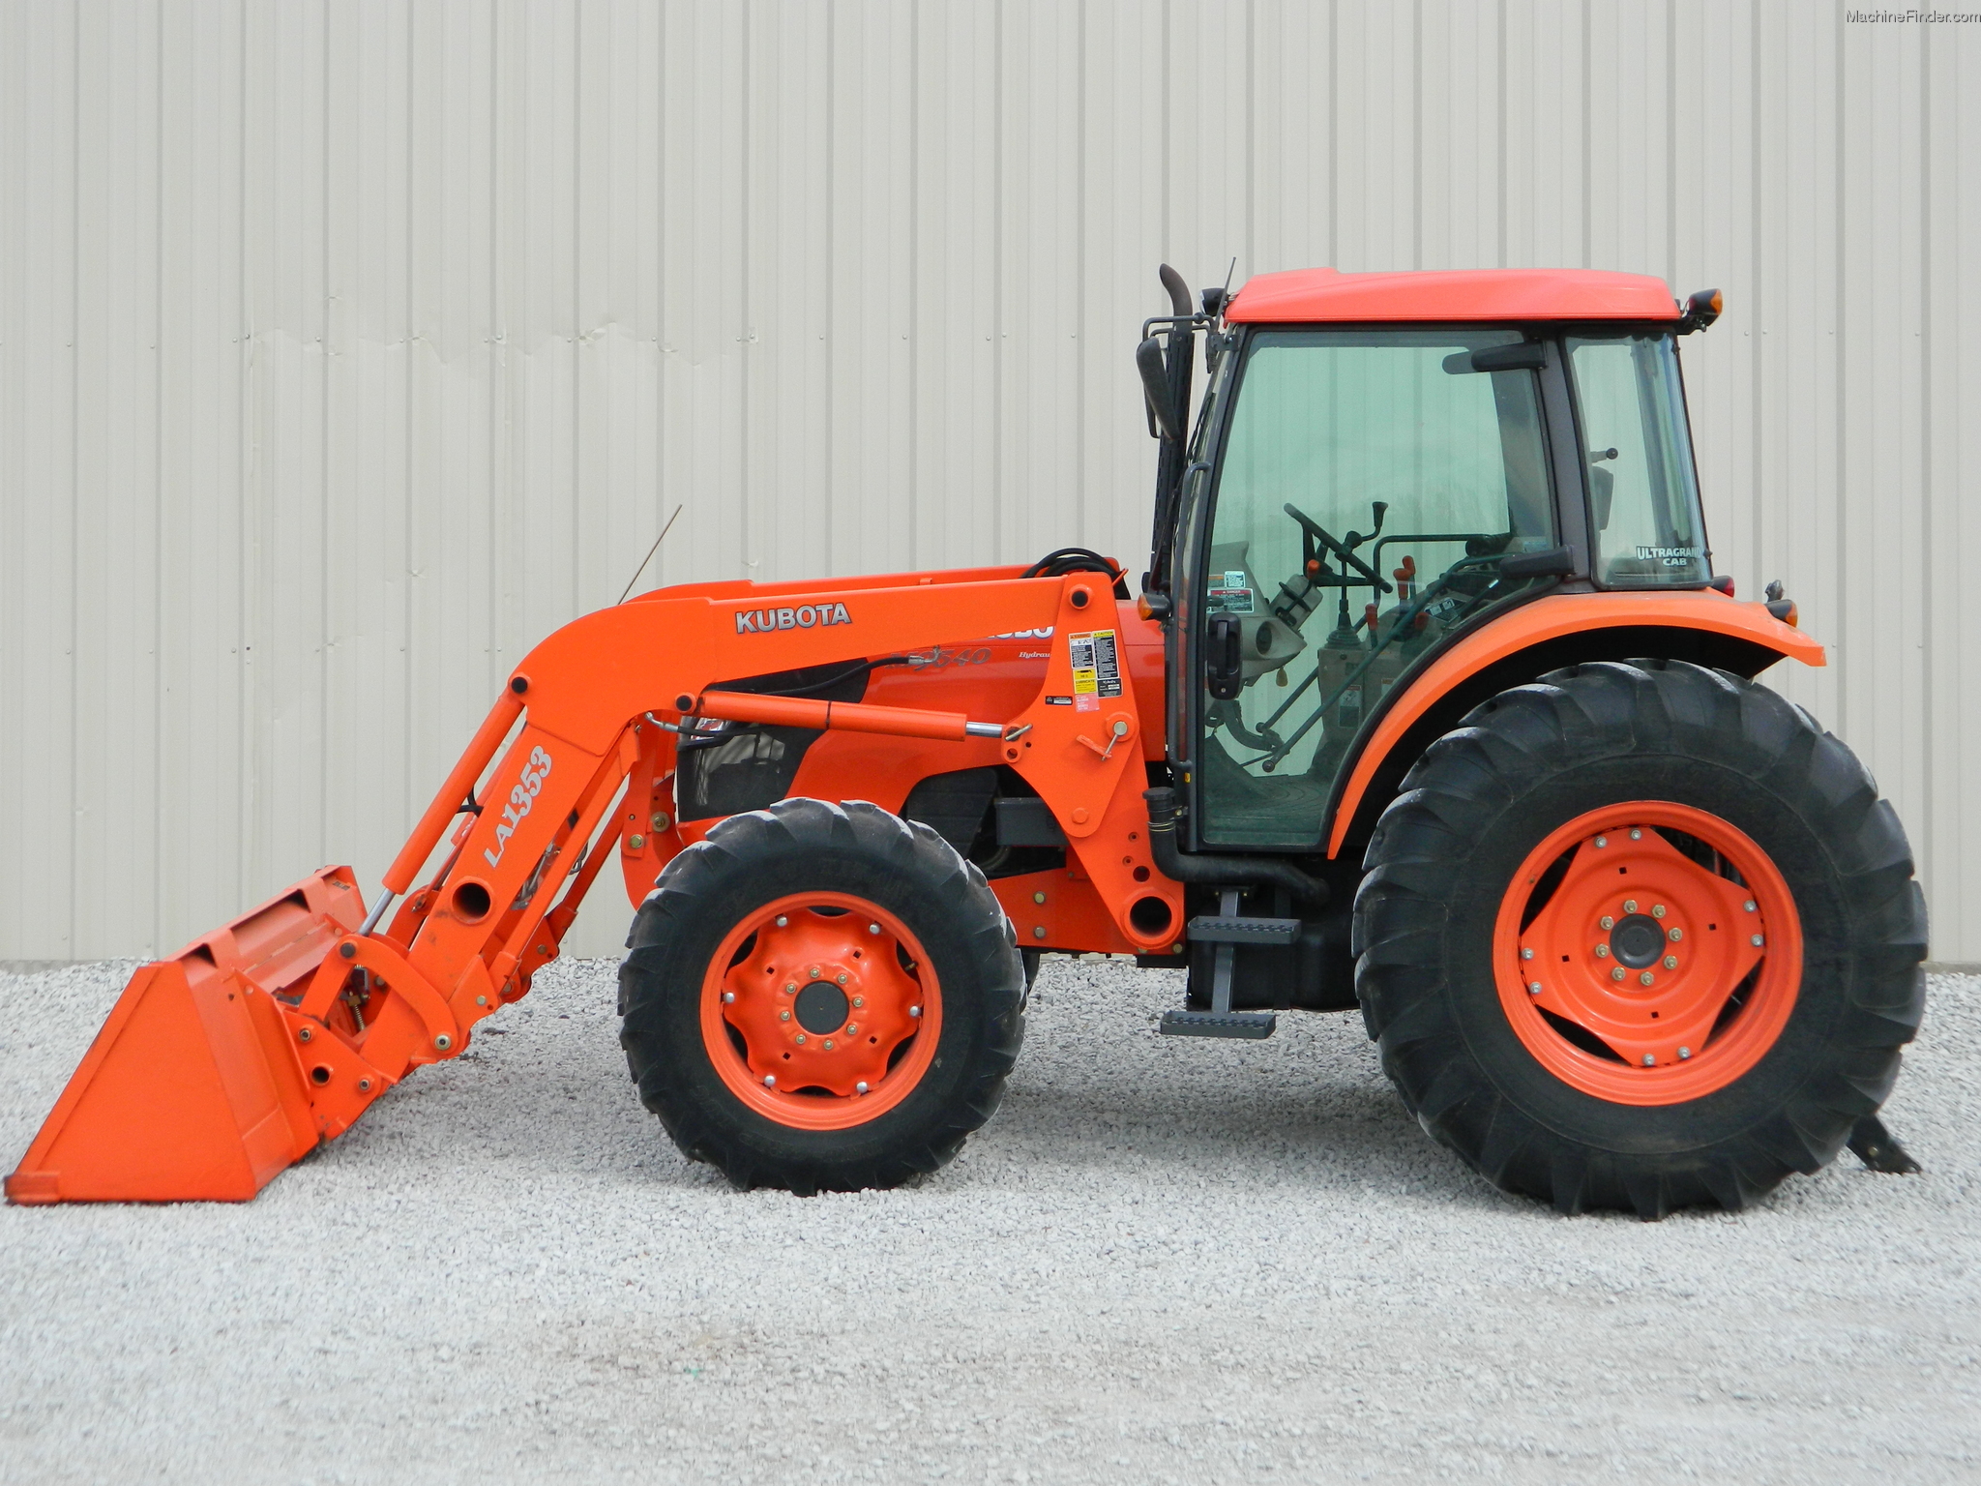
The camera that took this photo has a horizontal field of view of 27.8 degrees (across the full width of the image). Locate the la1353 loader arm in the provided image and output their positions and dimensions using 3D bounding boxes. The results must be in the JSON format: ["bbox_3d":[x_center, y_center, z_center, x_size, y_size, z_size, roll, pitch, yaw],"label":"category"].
[{"bbox_3d":[-1.032,0.316,11.894,3.210,1.720,2.160,0,5,3],"label":"la1353 loader arm"}]

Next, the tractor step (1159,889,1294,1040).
[{"bbox_3d":[0.668,0.608,11.134,0.380,0.410,0.250,1,5,9],"label":"tractor step"}]

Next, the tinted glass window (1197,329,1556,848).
[{"bbox_3d":[1.059,-0.419,11.011,0.980,1.430,0.080,0,2,3],"label":"tinted glass window"}]

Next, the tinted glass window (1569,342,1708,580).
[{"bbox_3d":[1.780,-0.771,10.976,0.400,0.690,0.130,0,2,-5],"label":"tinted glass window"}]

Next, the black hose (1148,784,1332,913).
[{"bbox_3d":[0.681,0.292,11.130,0.500,0.330,0.170,0,4,4],"label":"black hose"}]

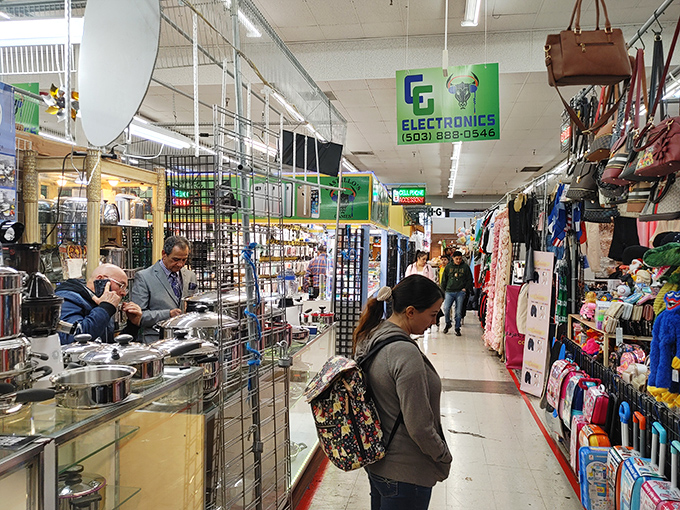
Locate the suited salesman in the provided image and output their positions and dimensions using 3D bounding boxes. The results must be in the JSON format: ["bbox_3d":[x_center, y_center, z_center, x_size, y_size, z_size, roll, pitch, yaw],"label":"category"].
[{"bbox_3d":[-1.093,0.733,3.205,0.340,1.690,0.480,0,1,41],"label":"suited salesman"}]

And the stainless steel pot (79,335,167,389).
[{"bbox_3d":[-0.772,0.354,1.801,0.275,0.148,0.275,0,0,0],"label":"stainless steel pot"}]

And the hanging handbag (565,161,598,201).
[{"bbox_3d":[1.709,-0.525,3.600,0.220,0.268,0.120,0,0,34],"label":"hanging handbag"}]

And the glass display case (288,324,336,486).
[{"bbox_3d":[-0.417,1.089,3.722,0.500,0.970,1.450,0,0,11],"label":"glass display case"}]

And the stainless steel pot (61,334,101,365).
[{"bbox_3d":[-1.014,0.366,2.021,0.170,0.120,0.170,0,0,0],"label":"stainless steel pot"}]

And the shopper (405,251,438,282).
[{"bbox_3d":[1.357,0.742,8.506,0.520,1.600,0.330,0,0,6],"label":"shopper"}]

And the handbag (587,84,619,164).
[{"bbox_3d":[1.599,-0.804,3.100,0.130,0.461,0.260,0,0,9],"label":"handbag"}]

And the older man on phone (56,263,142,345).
[{"bbox_3d":[-1.192,0.808,2.506,0.480,1.550,0.470,0,0,12],"label":"older man on phone"}]

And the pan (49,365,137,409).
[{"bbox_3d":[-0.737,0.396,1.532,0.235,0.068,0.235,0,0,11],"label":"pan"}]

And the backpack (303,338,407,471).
[{"bbox_3d":[0.026,0.542,1.780,0.170,0.380,0.260,-16,8,-27],"label":"backpack"}]

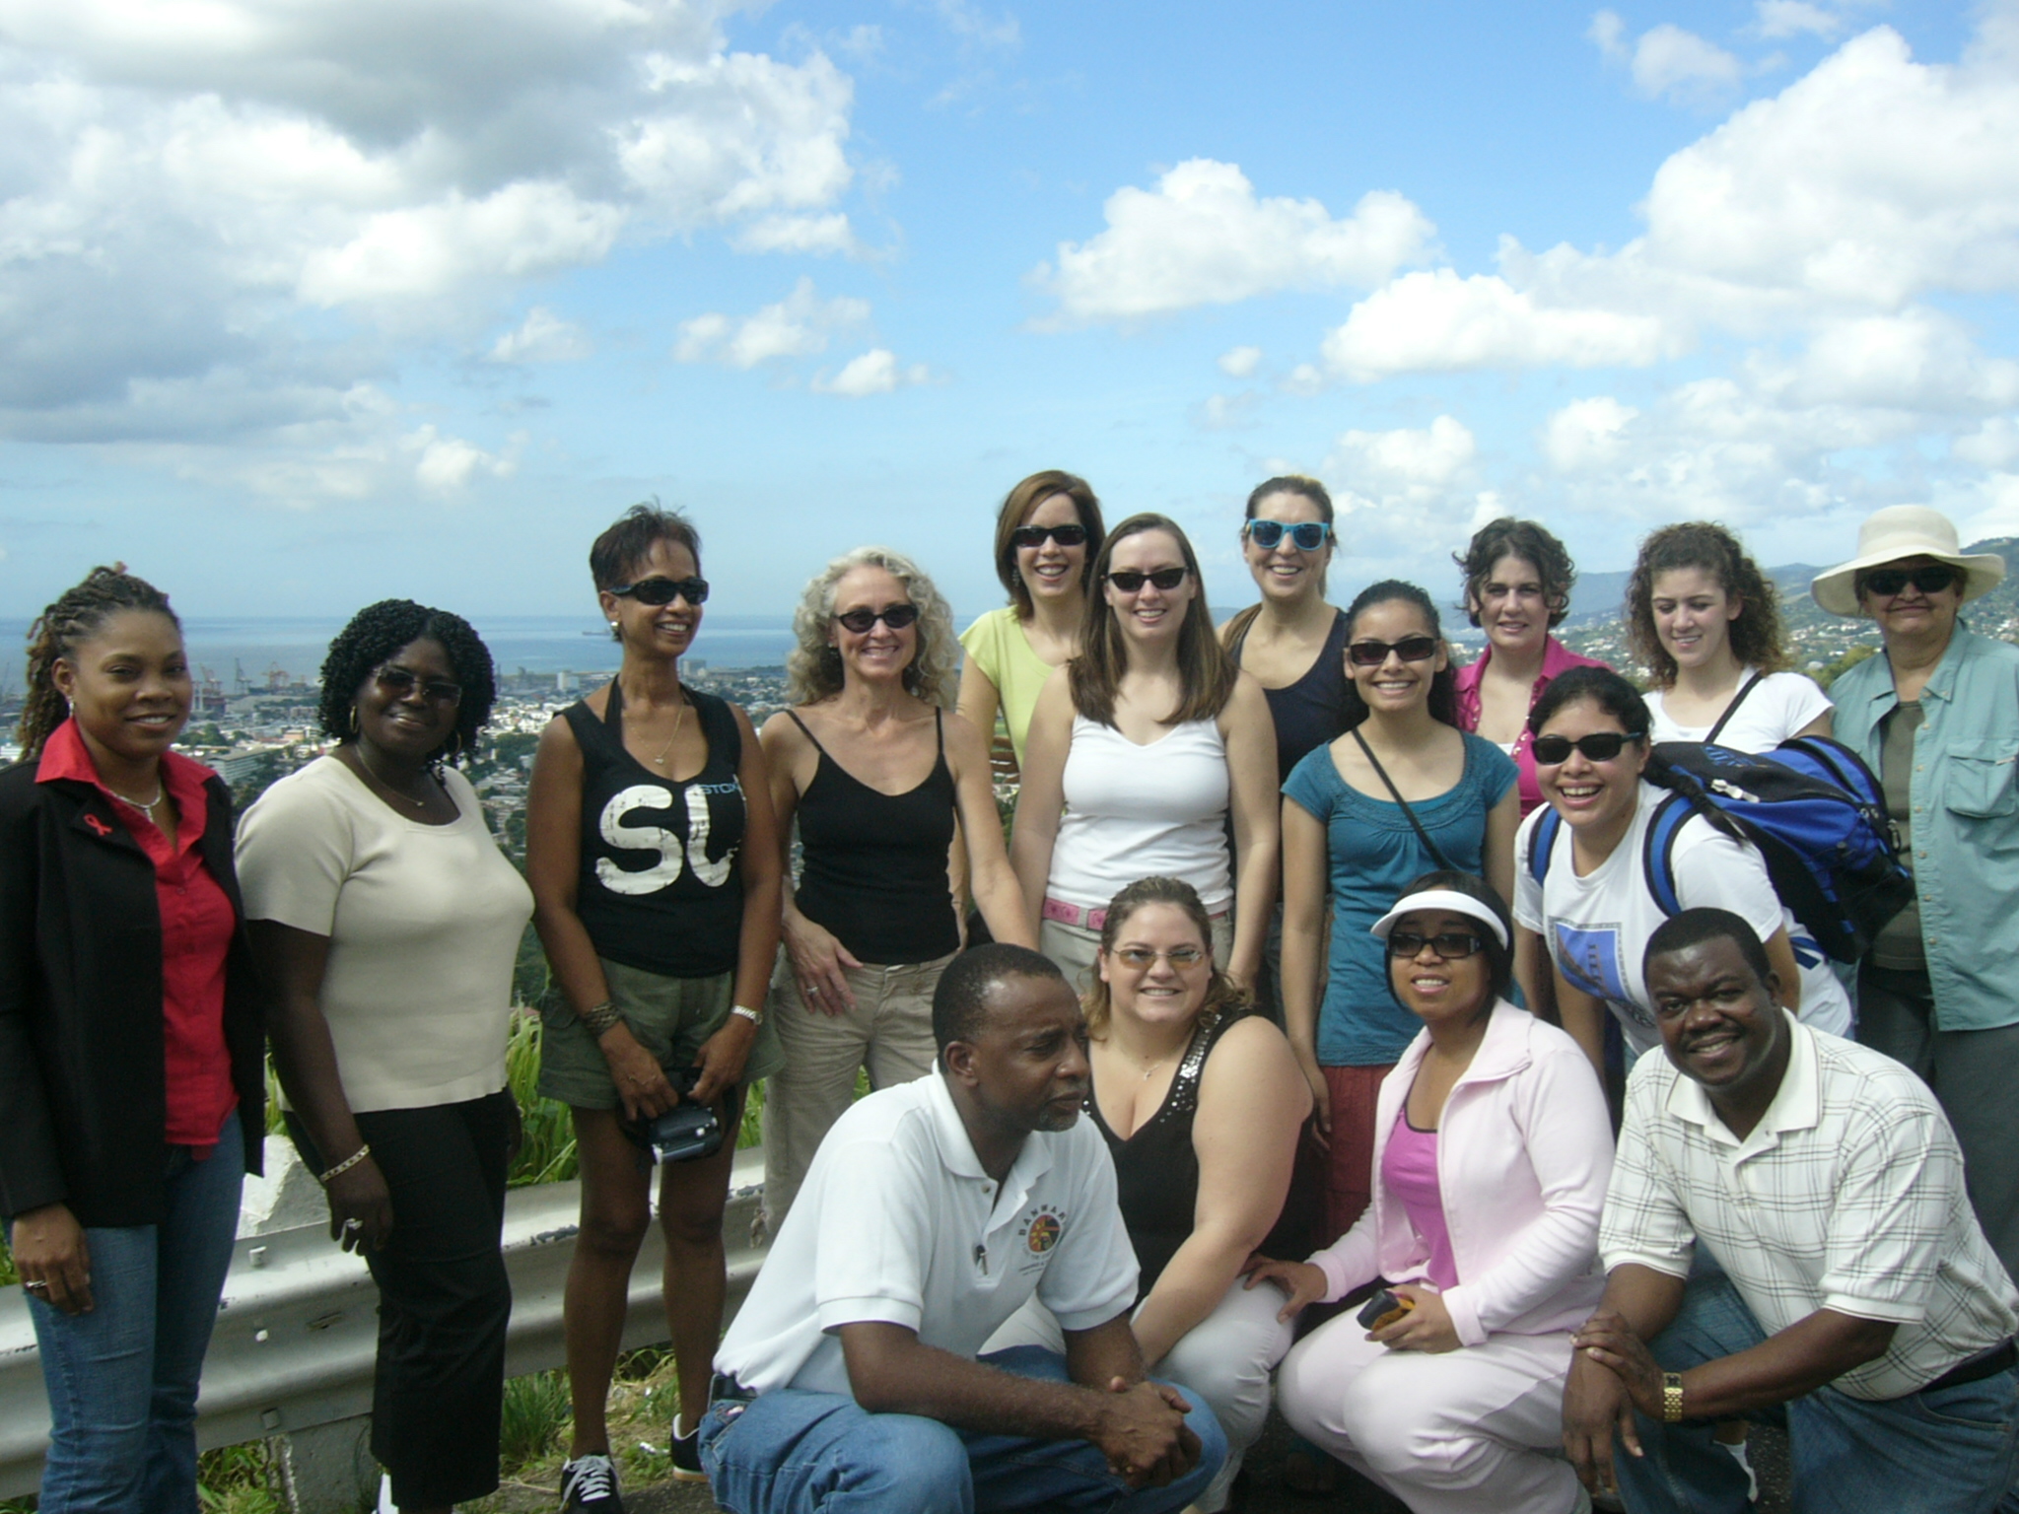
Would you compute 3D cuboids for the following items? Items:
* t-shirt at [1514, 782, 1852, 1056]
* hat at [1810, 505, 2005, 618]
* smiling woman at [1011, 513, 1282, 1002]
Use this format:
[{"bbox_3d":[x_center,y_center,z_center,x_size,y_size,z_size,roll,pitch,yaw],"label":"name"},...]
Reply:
[{"bbox_3d":[0.982,0.236,2.980,0.440,0.530,0.300,4,44,42],"label":"t-shirt"},{"bbox_3d":[1.575,-0.339,3.580,0.340,0.155,0.350,1,-6,15],"label":"hat"},{"bbox_3d":[0.241,0.408,3.623,0.470,1.670,0.290,0,4,0],"label":"smiling woman"}]

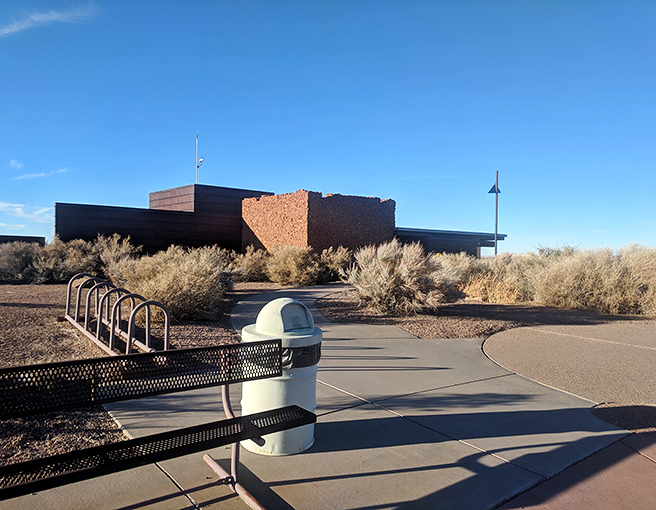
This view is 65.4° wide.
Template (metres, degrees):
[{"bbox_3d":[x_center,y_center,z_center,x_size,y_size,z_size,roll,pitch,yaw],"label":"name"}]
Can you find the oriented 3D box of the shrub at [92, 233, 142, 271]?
[{"bbox_3d":[-6.986,0.079,16.869,1.425,1.512,1.400,1,0,-22],"label":"shrub"}]

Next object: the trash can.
[{"bbox_3d":[-0.367,0.915,4.020,0.635,1.150,0.635,2,1,0],"label":"trash can"}]

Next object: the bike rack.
[{"bbox_3d":[-3.340,0.852,7.846,0.548,0.790,3.661,2,3,-38],"label":"bike rack"}]

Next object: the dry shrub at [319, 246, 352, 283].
[{"bbox_3d":[0.373,0.371,20.066,1.448,1.409,1.400,1,0,1],"label":"dry shrub"}]

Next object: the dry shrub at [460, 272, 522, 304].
[{"bbox_3d":[4.984,0.956,15.569,1.750,0.906,1.500,1,0,18],"label":"dry shrub"}]

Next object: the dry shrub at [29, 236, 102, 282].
[{"bbox_3d":[-8.037,0.129,15.607,1.933,1.390,1.600,1,0,-27],"label":"dry shrub"}]

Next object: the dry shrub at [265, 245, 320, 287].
[{"bbox_3d":[-1.217,0.345,18.015,1.844,1.430,1.500,1,0,-4],"label":"dry shrub"}]

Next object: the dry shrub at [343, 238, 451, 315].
[{"bbox_3d":[1.782,0.460,12.910,2.528,1.755,2.100,1,0,8],"label":"dry shrub"}]

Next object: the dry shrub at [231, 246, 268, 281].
[{"bbox_3d":[-2.858,0.328,18.710,1.371,1.279,1.300,1,0,-9],"label":"dry shrub"}]

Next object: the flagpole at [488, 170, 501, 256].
[{"bbox_3d":[10.791,-2.130,33.000,0.750,6.660,0.300,1,0,0],"label":"flagpole"}]

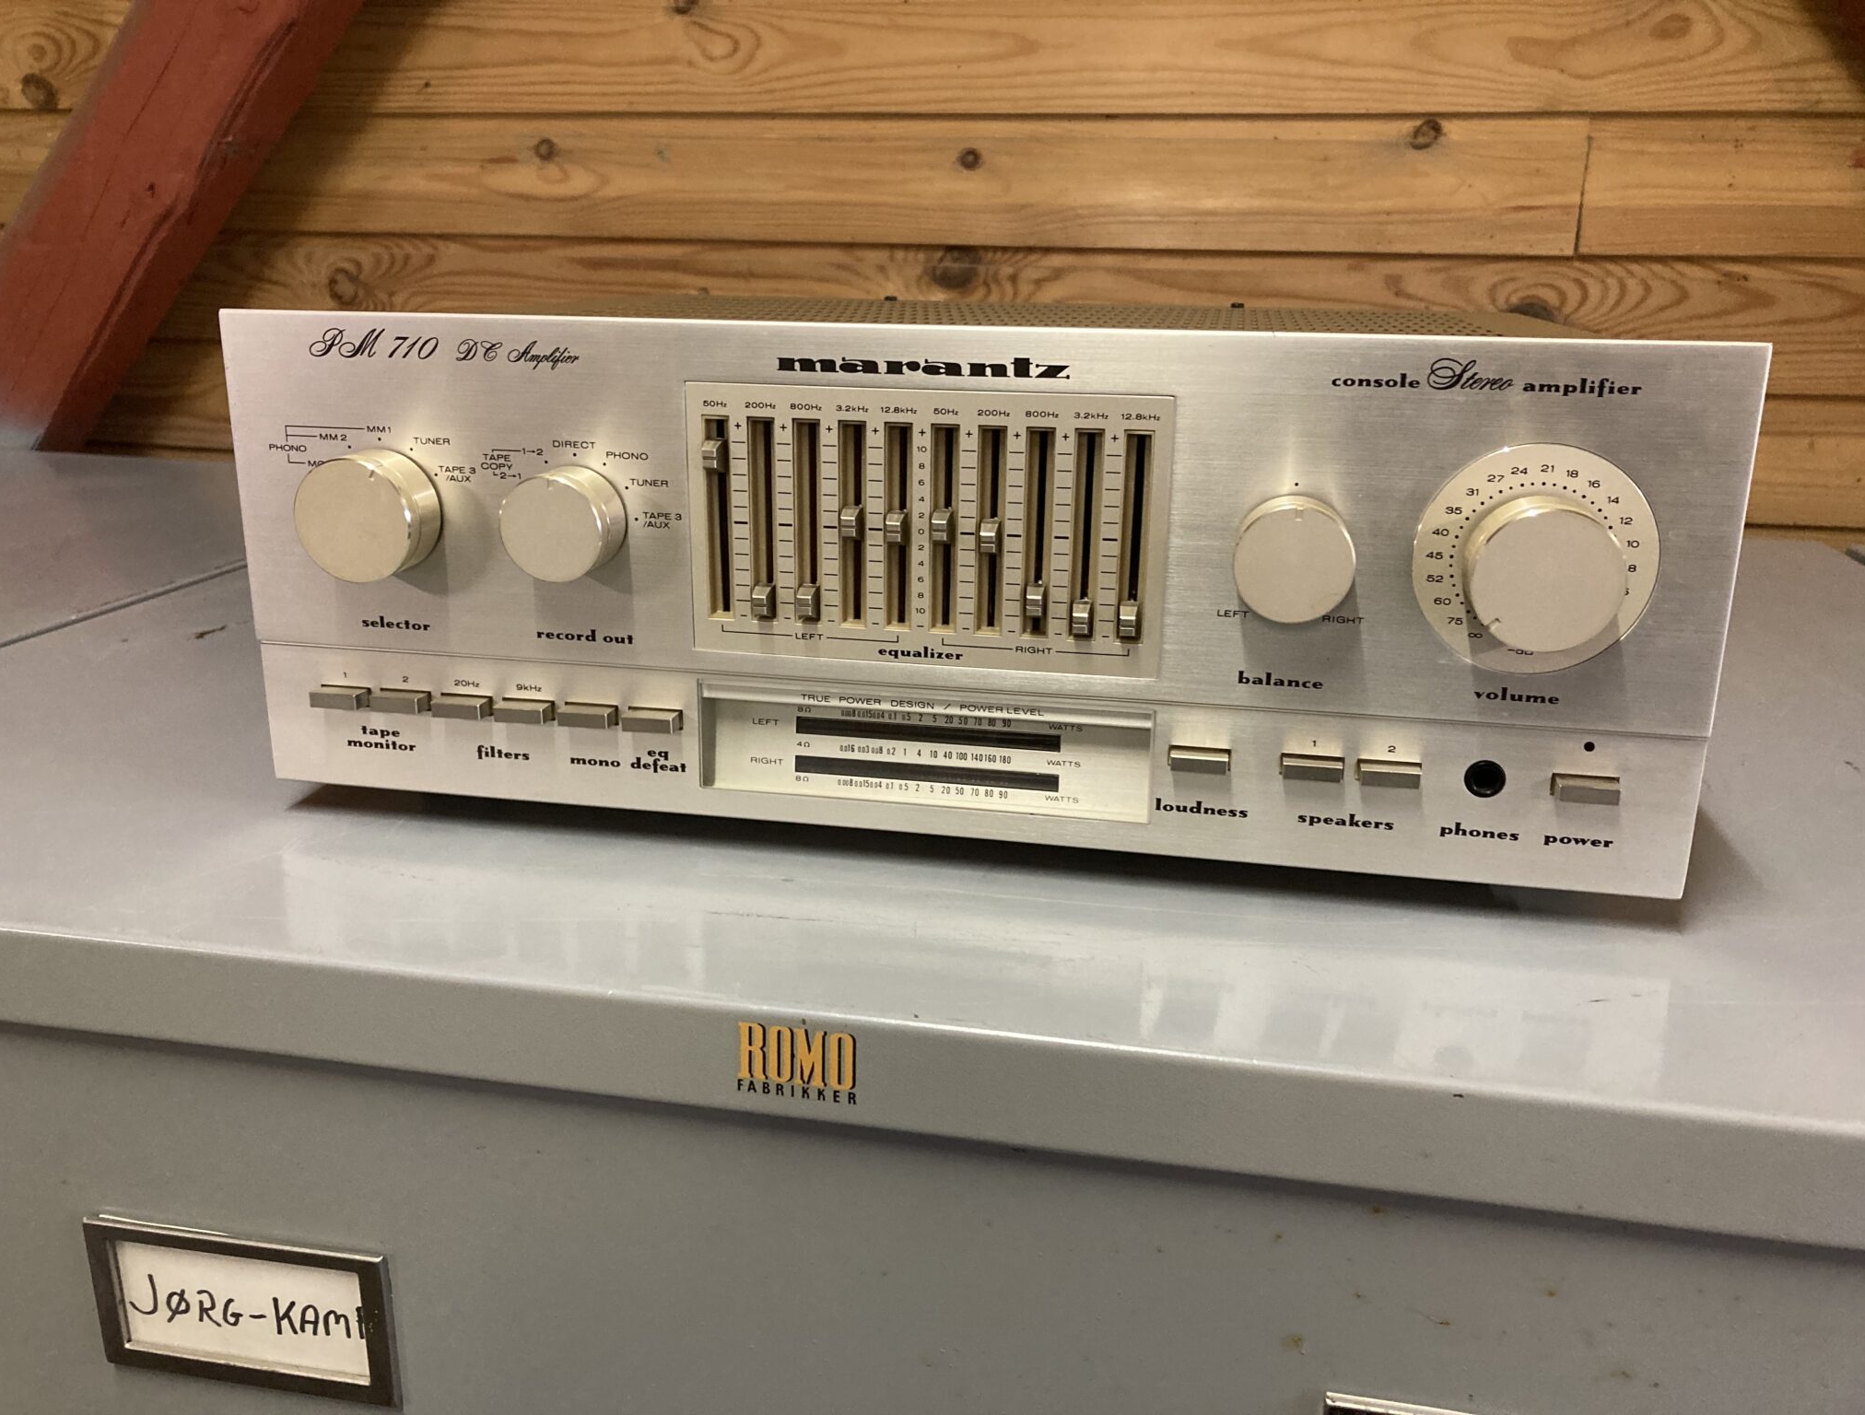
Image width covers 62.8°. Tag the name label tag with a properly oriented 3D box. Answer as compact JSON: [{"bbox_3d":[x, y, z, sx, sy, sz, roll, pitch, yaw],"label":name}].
[{"bbox_3d":[-0.196,0.173,0.436,0.094,0.048,0.005,4,17,11],"label":"name label tag"}]

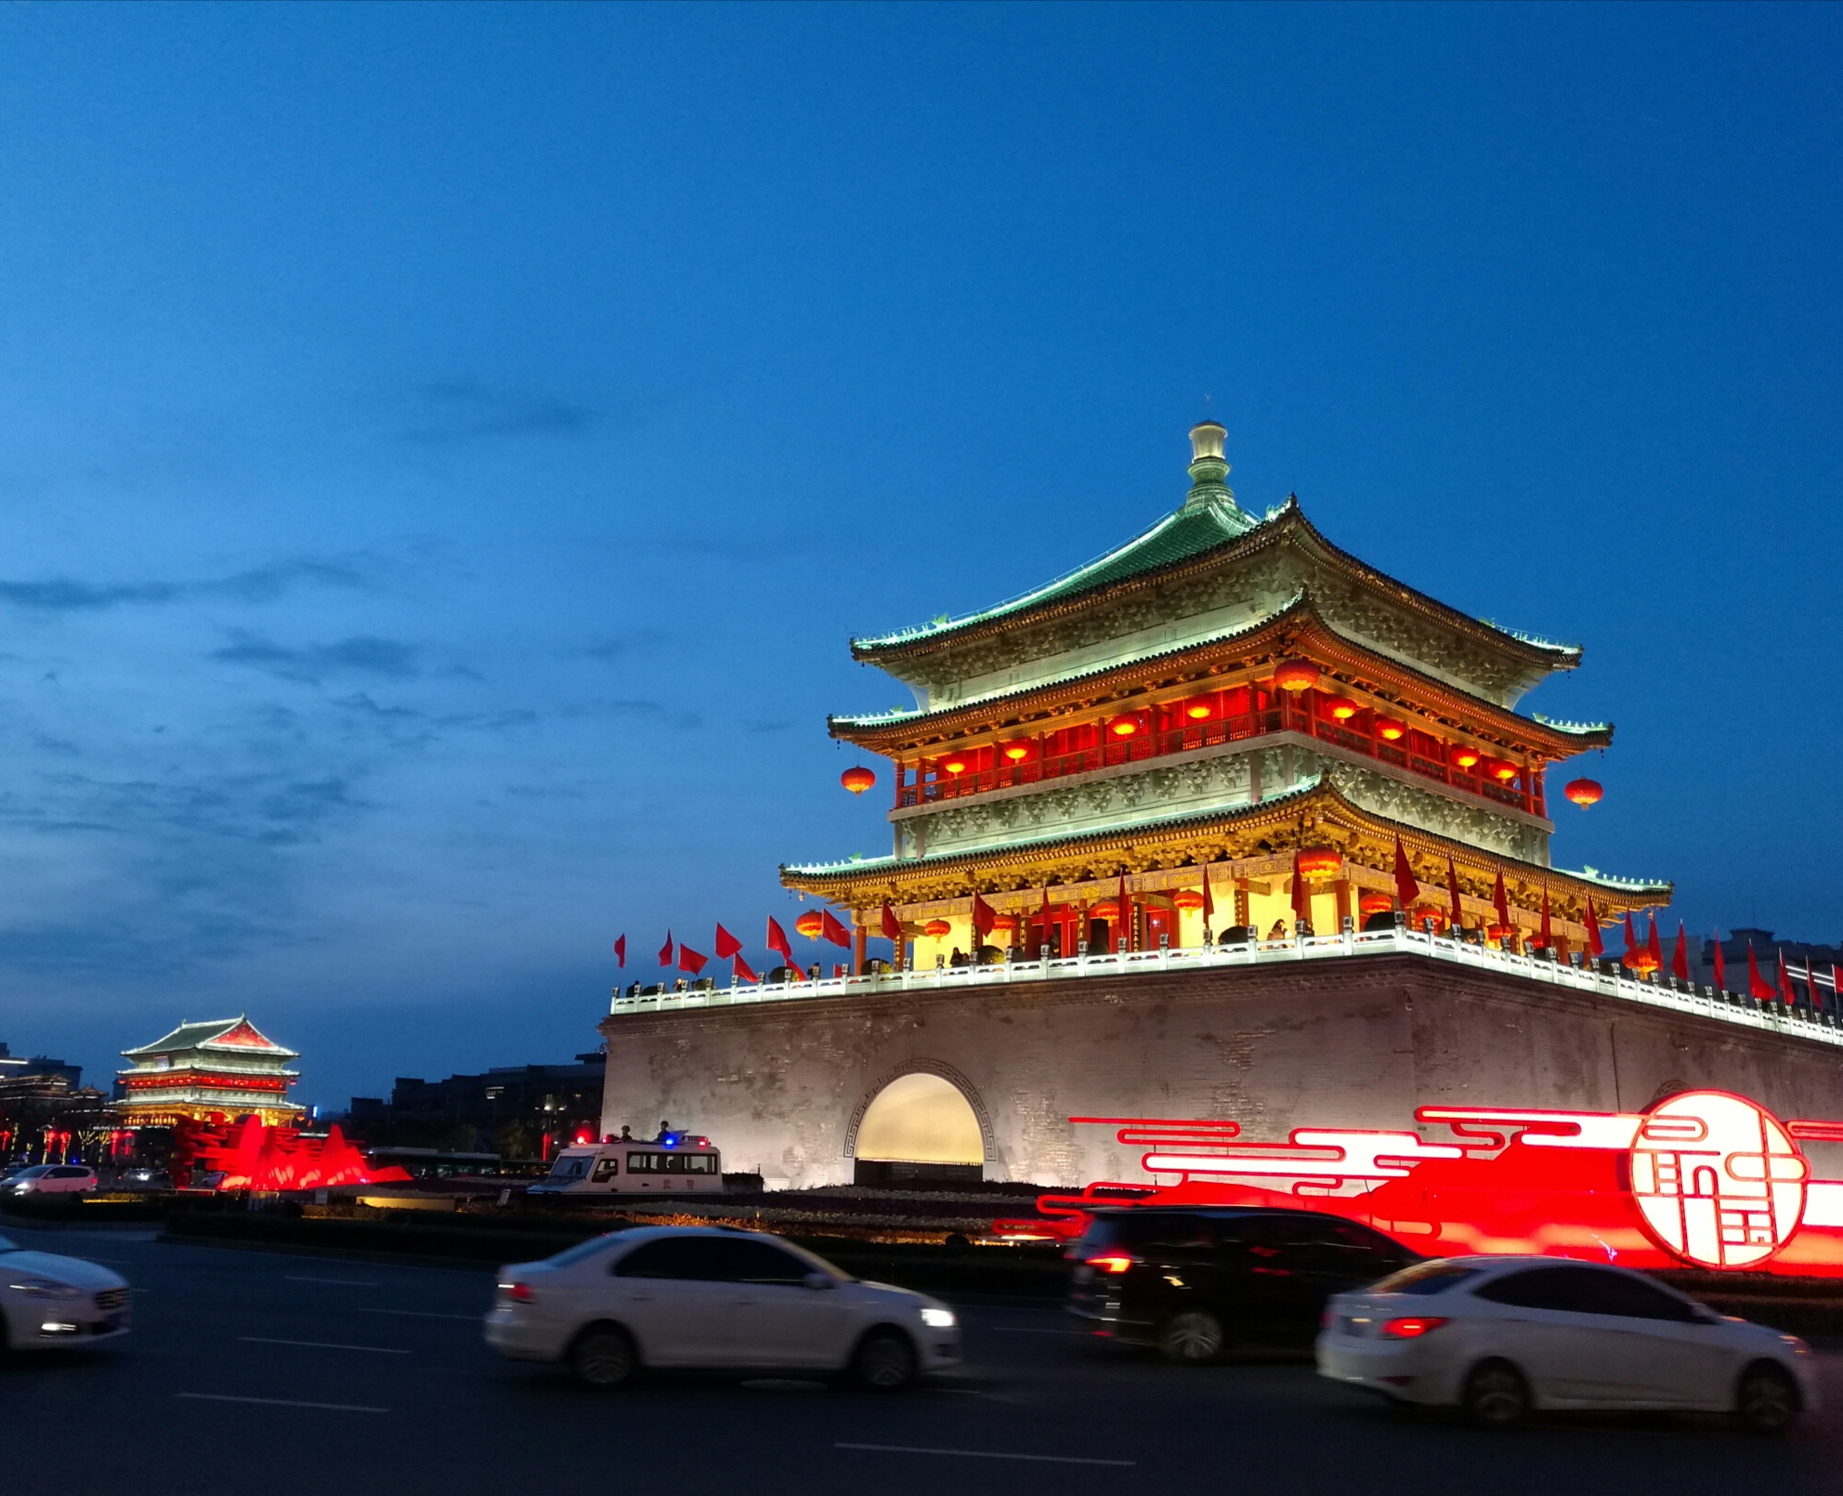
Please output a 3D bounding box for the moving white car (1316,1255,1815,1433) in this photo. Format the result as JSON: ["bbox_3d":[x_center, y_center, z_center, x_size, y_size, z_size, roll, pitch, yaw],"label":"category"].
[{"bbox_3d":[6.017,5.535,14.655,4.420,1.460,1.720,4,-15,-8],"label":"moving white car"}]

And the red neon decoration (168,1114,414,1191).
[{"bbox_3d":[-23.282,15.369,58.883,2.200,2.900,17.000,1,-15,0],"label":"red neon decoration"}]

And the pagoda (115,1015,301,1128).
[{"bbox_3d":[-164.392,78.431,358.611,35.500,32.000,50.500,15,-20,-42],"label":"pagoda"}]

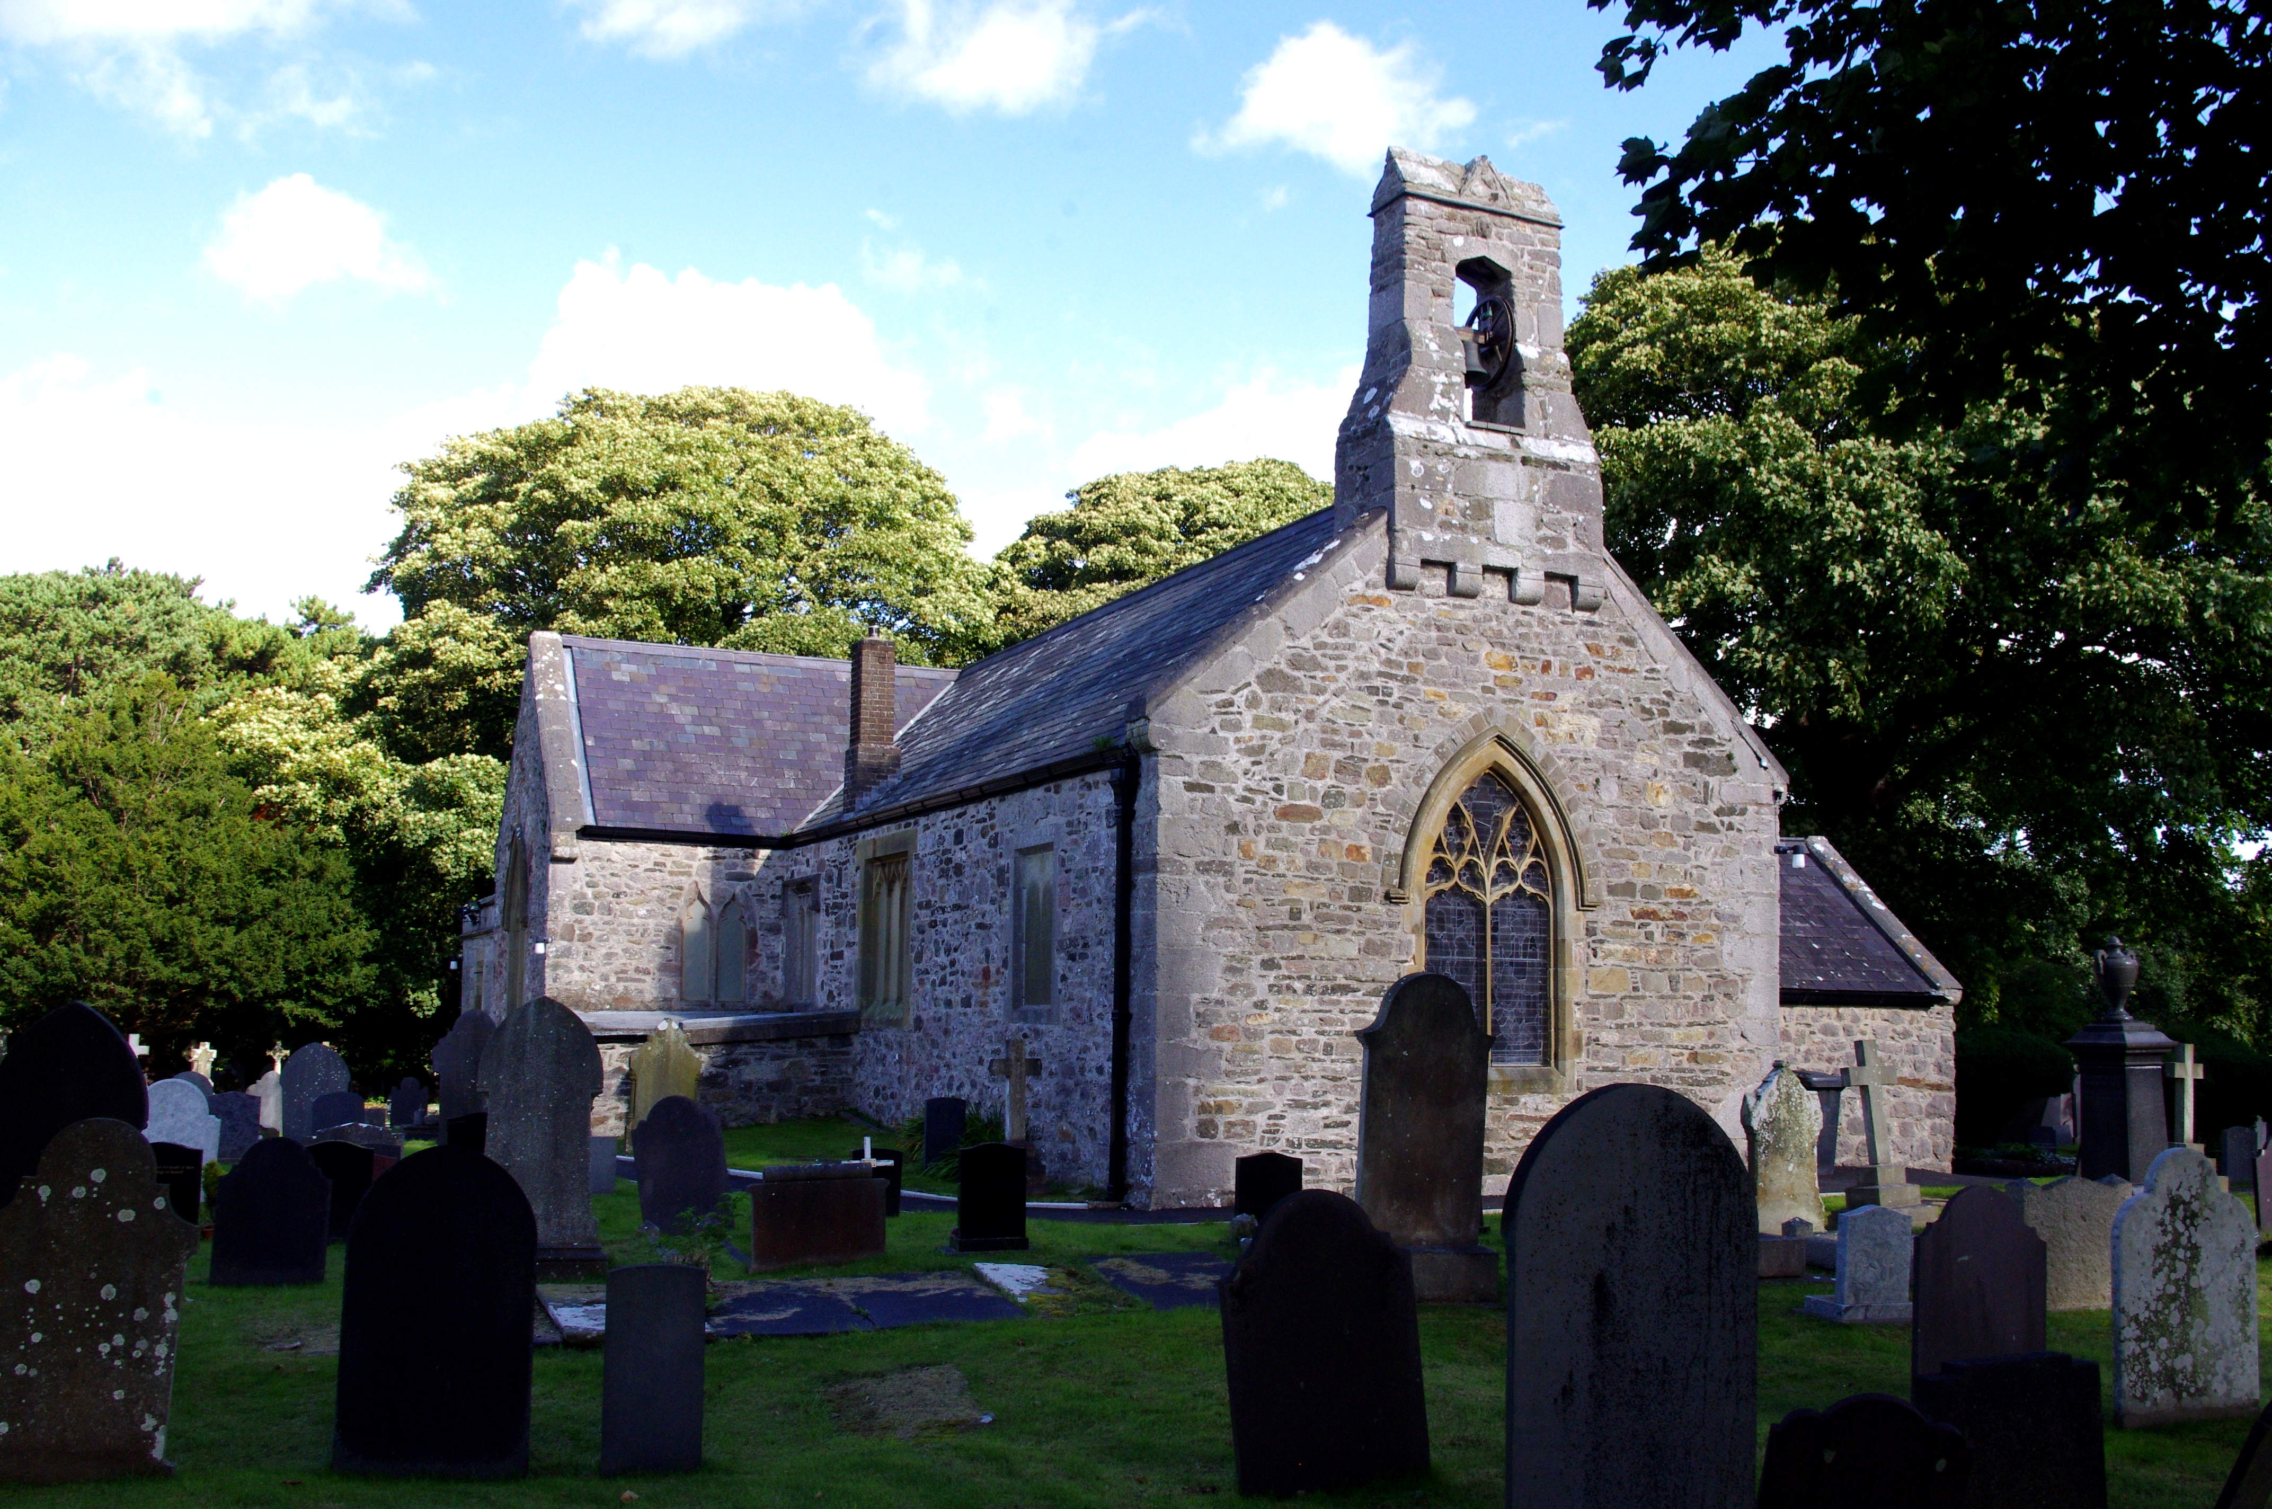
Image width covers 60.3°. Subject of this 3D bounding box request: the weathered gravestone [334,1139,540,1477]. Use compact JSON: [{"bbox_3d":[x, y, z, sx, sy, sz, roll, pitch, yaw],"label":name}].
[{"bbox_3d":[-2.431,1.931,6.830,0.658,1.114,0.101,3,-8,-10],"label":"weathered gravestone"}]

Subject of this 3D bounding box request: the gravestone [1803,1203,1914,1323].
[{"bbox_3d":[4.217,2.948,11.429,0.486,0.669,0.405,4,-8,-16],"label":"gravestone"}]

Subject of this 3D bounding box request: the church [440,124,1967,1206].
[{"bbox_3d":[-1.001,0.616,30.199,14.790,10.231,24.312,5,-9,-24],"label":"church"}]

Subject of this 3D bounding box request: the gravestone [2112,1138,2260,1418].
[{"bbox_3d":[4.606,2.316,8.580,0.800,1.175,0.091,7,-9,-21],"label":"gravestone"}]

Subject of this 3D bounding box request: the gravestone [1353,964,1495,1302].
[{"bbox_3d":[1.737,2.301,11.960,0.962,1.975,0.506,2,-8,-6],"label":"gravestone"}]

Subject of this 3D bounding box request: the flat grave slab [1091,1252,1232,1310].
[{"bbox_3d":[0.334,3.317,12.277,0.912,0.101,2.178,3,-8,-14],"label":"flat grave slab"}]

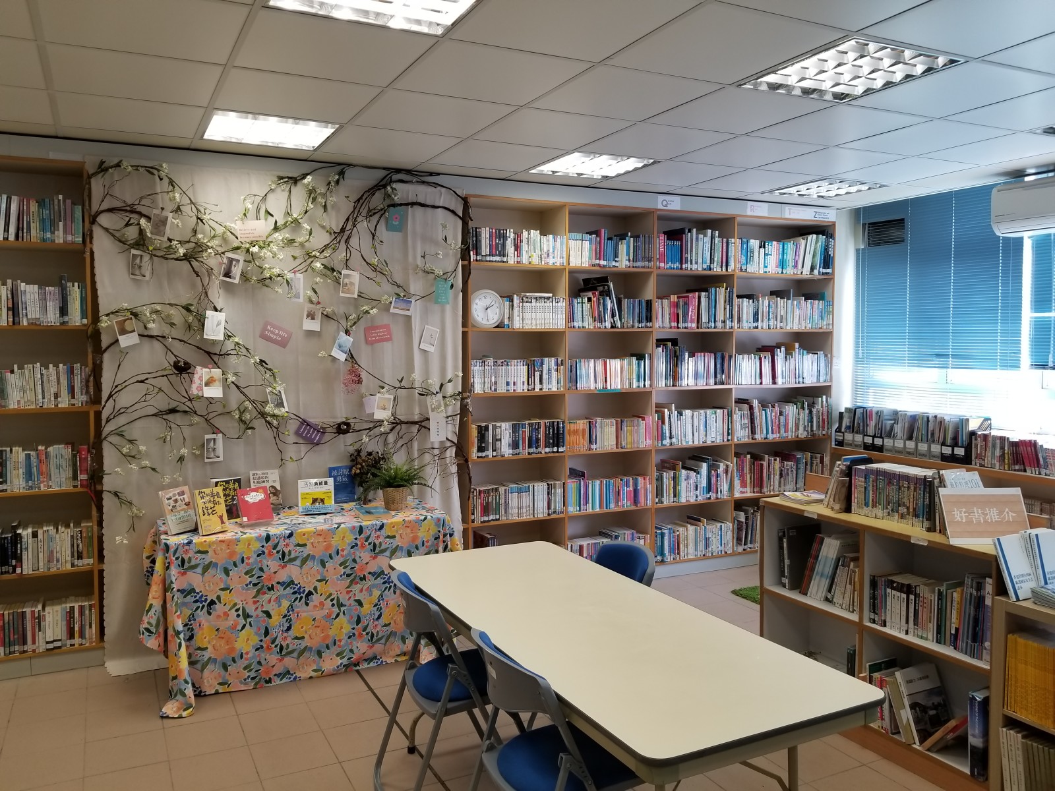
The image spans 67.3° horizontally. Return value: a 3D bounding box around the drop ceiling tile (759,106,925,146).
[{"bbox_3d":[1.478,-1.278,3.761,0.590,0.018,0.590,-2,4,-24],"label":"drop ceiling tile"}]

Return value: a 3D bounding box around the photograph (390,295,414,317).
[{"bbox_3d":[-0.734,-0.524,4.660,0.135,0.096,0.006,12,-2,-27],"label":"photograph"}]

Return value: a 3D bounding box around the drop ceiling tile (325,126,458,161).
[{"bbox_3d":[-0.695,-1.293,4.072,0.590,0.018,0.590,-2,4,-24],"label":"drop ceiling tile"}]

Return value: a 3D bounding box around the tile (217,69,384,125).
[{"bbox_3d":[-0.958,-1.231,3.272,0.590,0.018,0.590,-2,4,-24],"label":"tile"}]

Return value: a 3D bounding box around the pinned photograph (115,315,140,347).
[{"bbox_3d":[-2.026,-0.321,4.018,0.096,0.137,0.006,-14,10,-25],"label":"pinned photograph"}]

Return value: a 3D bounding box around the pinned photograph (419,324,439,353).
[{"bbox_3d":[-0.589,-0.341,4.776,0.092,0.143,0.005,15,-3,-26],"label":"pinned photograph"}]

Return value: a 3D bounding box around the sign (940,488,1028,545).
[{"bbox_3d":[1.703,0.449,2.947,0.297,0.210,0.015,0,-23,3],"label":"sign"}]

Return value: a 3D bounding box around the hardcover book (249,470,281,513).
[{"bbox_3d":[-1.417,0.511,4.288,0.148,0.208,0.019,-2,-20,-24],"label":"hardcover book"}]

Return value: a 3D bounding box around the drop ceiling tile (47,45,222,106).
[{"bbox_3d":[-1.496,-1.209,3.031,0.600,0.016,0.600,-3,5,-27],"label":"drop ceiling tile"}]

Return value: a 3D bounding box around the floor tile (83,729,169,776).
[{"bbox_3d":[-1.648,1.473,3.252,0.303,0.010,0.303,-3,5,-26],"label":"floor tile"}]

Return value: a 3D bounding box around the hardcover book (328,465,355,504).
[{"bbox_3d":[-1.056,0.513,4.530,0.148,0.210,0.020,-3,-5,-30],"label":"hardcover book"}]

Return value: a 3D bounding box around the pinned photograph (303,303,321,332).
[{"bbox_3d":[-1.191,-0.430,4.385,0.094,0.146,0.005,2,3,-25],"label":"pinned photograph"}]

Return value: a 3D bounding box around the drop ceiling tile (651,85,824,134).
[{"bbox_3d":[0.934,-1.262,3.543,0.600,0.016,0.600,-3,5,-27],"label":"drop ceiling tile"}]

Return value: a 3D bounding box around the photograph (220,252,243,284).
[{"bbox_3d":[-1.589,-0.685,4.266,0.093,0.148,0.005,13,-2,-26],"label":"photograph"}]

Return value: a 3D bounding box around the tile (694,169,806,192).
[{"bbox_3d":[1.479,-1.386,5.109,0.595,0.016,0.595,-3,5,-26],"label":"tile"}]

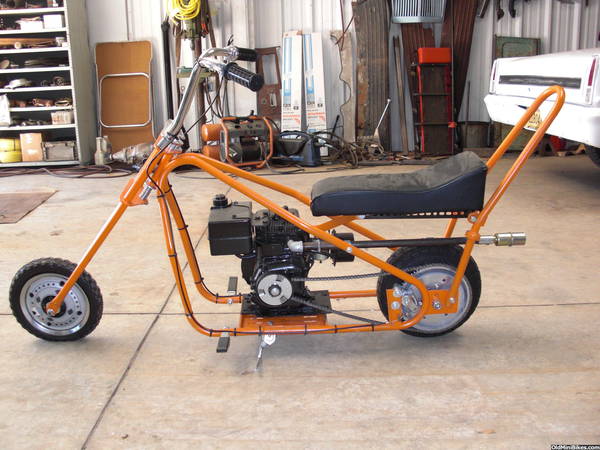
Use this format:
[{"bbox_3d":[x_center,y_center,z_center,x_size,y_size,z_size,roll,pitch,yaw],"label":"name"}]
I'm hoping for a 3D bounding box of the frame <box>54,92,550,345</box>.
[{"bbox_3d":[-0.027,-0.036,1.726,1.397,0.667,0.229,-1,22,0],"label":"frame"}]

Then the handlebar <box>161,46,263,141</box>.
[{"bbox_3d":[-0.215,-0.339,1.611,0.281,0.214,0.545,-2,22,-3],"label":"handlebar"}]

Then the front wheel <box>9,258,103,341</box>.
[{"bbox_3d":[-0.708,0.222,1.825,0.262,0.262,0.069,-1,22,-2],"label":"front wheel"}]

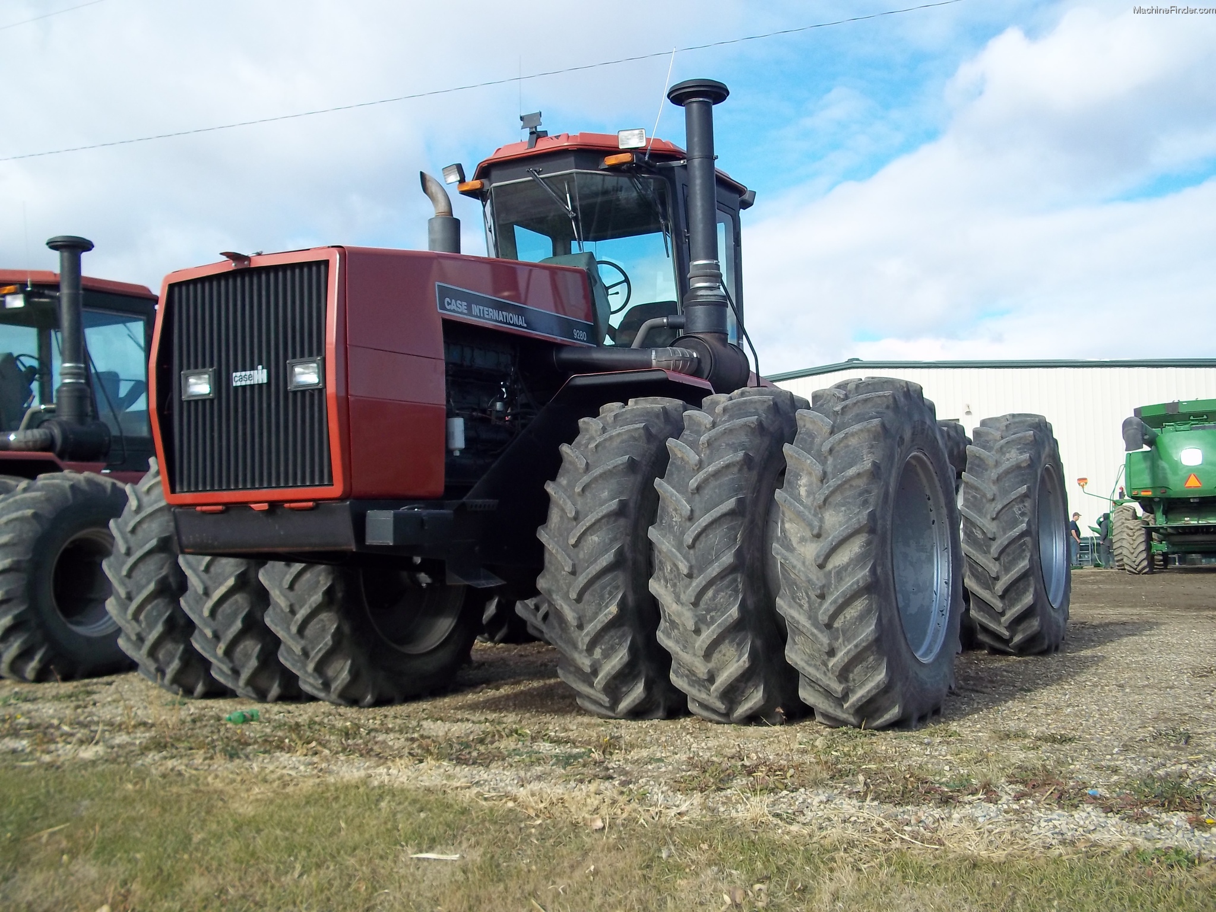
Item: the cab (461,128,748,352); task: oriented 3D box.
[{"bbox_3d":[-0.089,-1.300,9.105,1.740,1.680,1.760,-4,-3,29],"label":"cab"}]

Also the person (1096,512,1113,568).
[{"bbox_3d":[15.903,2.716,40.400,0.400,1.760,0.520,-2,-3,3],"label":"person"}]

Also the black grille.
[{"bbox_3d":[-1.717,-0.357,6.090,1.050,1.060,0.100,-4,-3,29],"label":"black grille"}]

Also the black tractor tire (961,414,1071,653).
[{"bbox_3d":[3.286,0.675,10.000,0.530,1.870,1.910,-4,-3,29],"label":"black tractor tire"}]

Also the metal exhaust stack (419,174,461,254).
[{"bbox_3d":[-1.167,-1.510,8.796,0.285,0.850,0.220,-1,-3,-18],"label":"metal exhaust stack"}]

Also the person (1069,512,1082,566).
[{"bbox_3d":[15.212,2.714,41.200,0.380,1.760,0.520,-2,-3,-3],"label":"person"}]

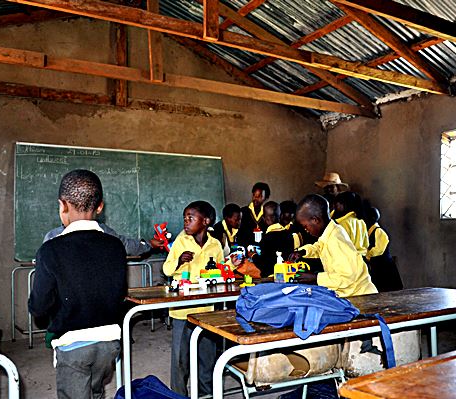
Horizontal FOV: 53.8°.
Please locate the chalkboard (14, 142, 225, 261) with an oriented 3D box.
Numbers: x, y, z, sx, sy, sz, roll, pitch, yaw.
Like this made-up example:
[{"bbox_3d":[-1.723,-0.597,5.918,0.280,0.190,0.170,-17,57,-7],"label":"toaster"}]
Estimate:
[{"bbox_3d":[-1.096,0.048,5.156,2.420,1.253,0.040,1,-13,-28],"label":"chalkboard"}]

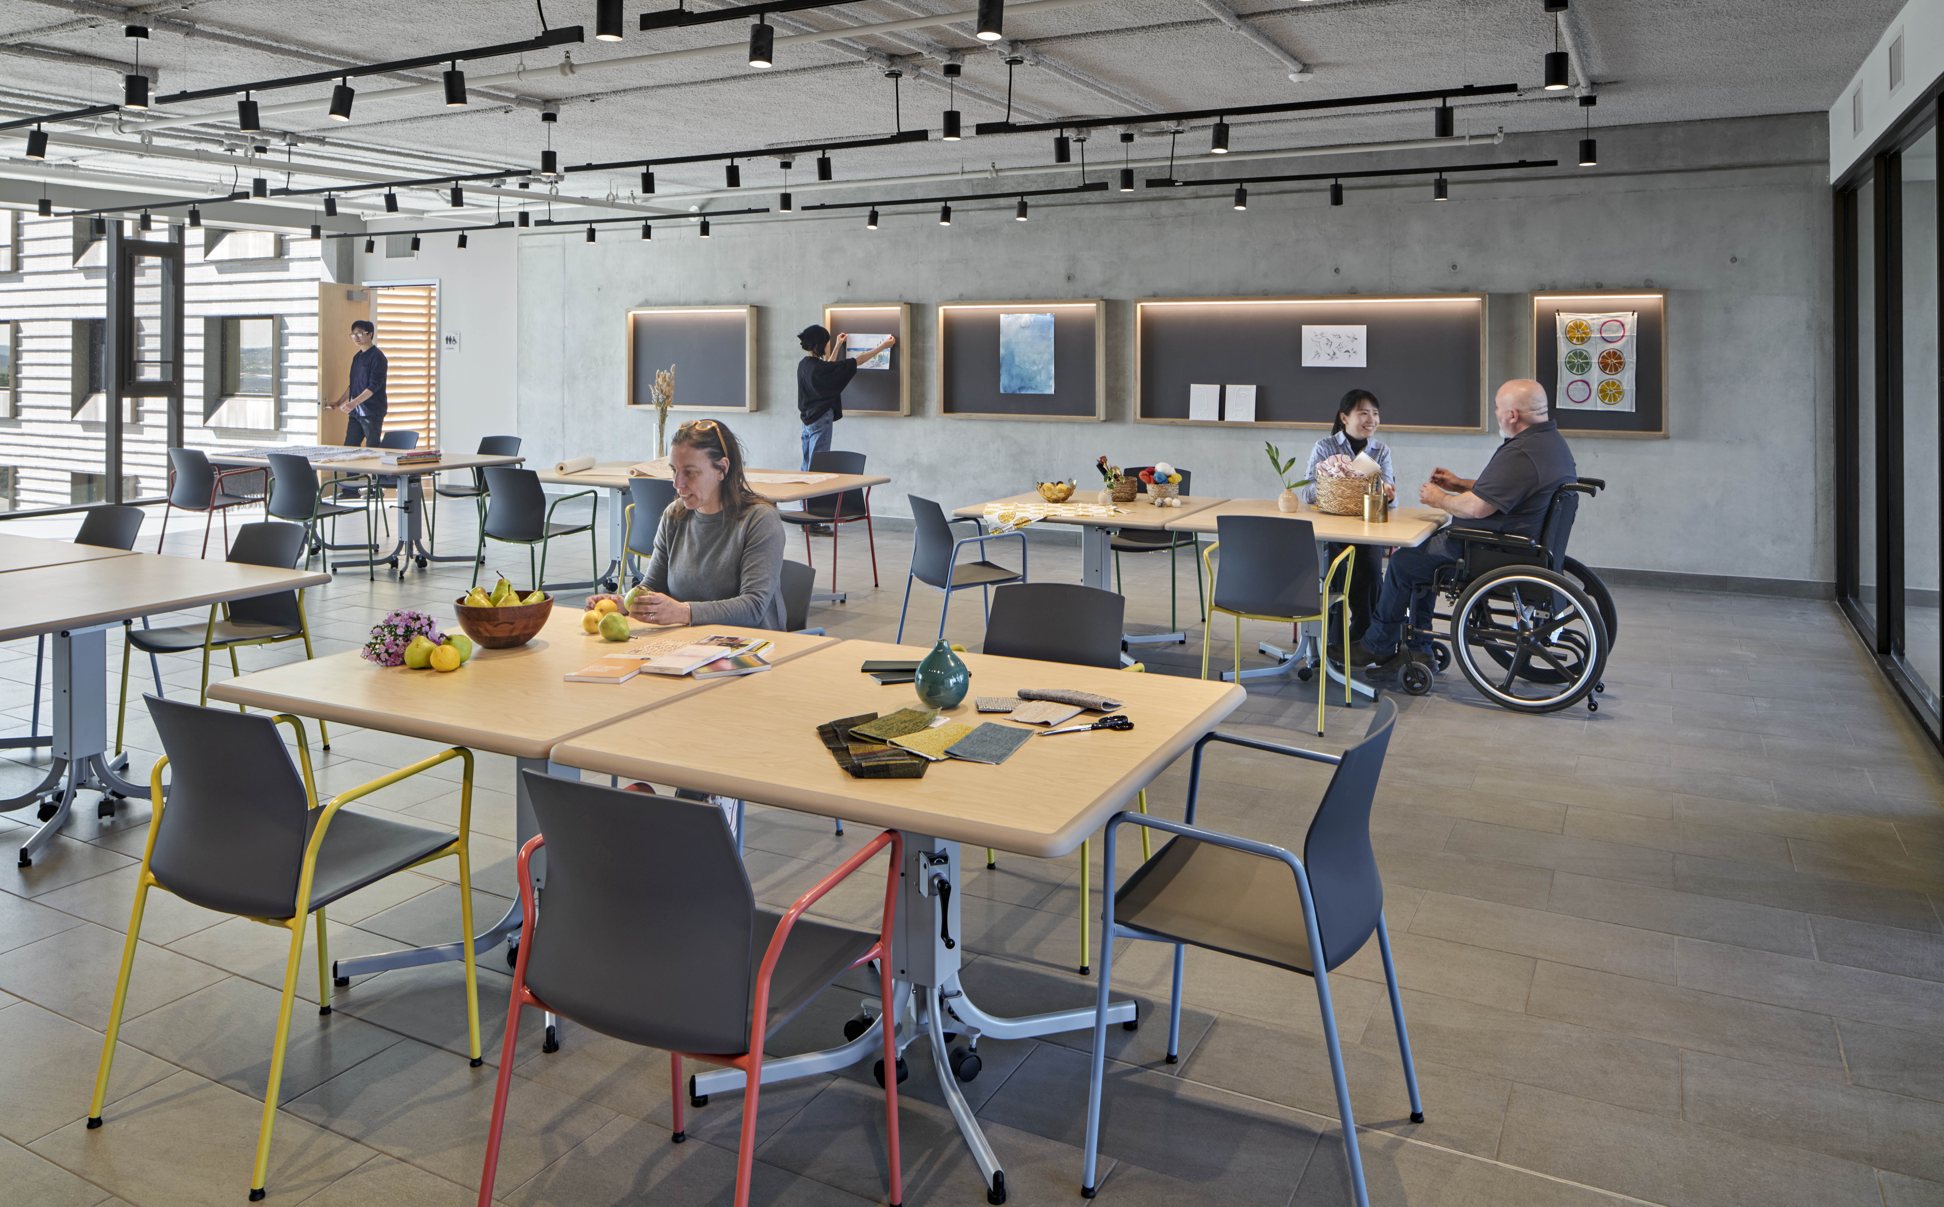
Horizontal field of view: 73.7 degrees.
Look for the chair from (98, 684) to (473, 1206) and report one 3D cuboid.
[{"bbox_3d":[-1.375,0.580,2.632,0.536,0.829,0.536,5,10,26],"label":"chair"}]

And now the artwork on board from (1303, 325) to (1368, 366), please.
[{"bbox_3d":[2.488,-1.766,8.893,0.435,0.284,0.010,5,11,27],"label":"artwork on board"}]

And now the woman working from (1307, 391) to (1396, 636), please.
[{"bbox_3d":[1.893,-0.431,6.569,0.488,1.306,0.644,2,9,12],"label":"woman working"}]

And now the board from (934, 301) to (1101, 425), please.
[{"bbox_3d":[0.361,-1.868,9.973,1.389,0.915,0.100,5,11,27],"label":"board"}]

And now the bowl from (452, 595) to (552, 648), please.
[{"bbox_3d":[-1.206,0.046,3.325,0.256,0.115,0.256,0,10,0],"label":"bowl"}]

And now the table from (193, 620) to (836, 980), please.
[{"bbox_3d":[-1.065,0.508,3.247,1.056,0.733,1.056,5,10,26],"label":"table"}]

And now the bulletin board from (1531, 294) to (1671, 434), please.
[{"bbox_3d":[4.002,-1.537,8.302,0.770,0.921,0.107,5,10,26],"label":"bulletin board"}]

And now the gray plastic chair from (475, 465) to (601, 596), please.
[{"bbox_3d":[-2.468,-0.358,7.329,0.560,0.830,0.540,5,11,25],"label":"gray plastic chair"}]

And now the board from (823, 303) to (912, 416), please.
[{"bbox_3d":[-0.861,-1.993,10.606,0.773,0.915,0.100,5,11,27],"label":"board"}]

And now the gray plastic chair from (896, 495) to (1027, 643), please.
[{"bbox_3d":[-0.045,-0.071,5.869,0.540,0.830,0.560,-4,11,-23],"label":"gray plastic chair"}]

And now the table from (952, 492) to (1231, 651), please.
[{"bbox_3d":[0.610,-0.118,6.333,1.067,0.742,1.067,5,11,27],"label":"table"}]

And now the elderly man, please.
[{"bbox_3d":[2.181,-0.339,5.774,0.936,1.316,0.566,5,10,27],"label":"elderly man"}]

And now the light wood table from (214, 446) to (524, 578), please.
[{"bbox_3d":[-4.370,-0.670,9.248,2.113,0.733,1.056,5,10,26],"label":"light wood table"}]

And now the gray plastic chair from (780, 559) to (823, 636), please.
[{"bbox_3d":[-0.708,0.324,3.936,0.536,0.829,0.536,5,10,26],"label":"gray plastic chair"}]

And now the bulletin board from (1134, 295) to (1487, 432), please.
[{"bbox_3d":[2.325,-1.699,9.164,2.438,0.912,0.107,5,10,26],"label":"bulletin board"}]

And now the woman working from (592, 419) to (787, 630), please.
[{"bbox_3d":[-0.791,0.101,3.859,0.566,1.306,0.663,6,11,32],"label":"woman working"}]

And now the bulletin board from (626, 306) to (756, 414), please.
[{"bbox_3d":[-2.481,-2.158,11.446,1.371,0.915,0.100,5,11,27],"label":"bulletin board"}]

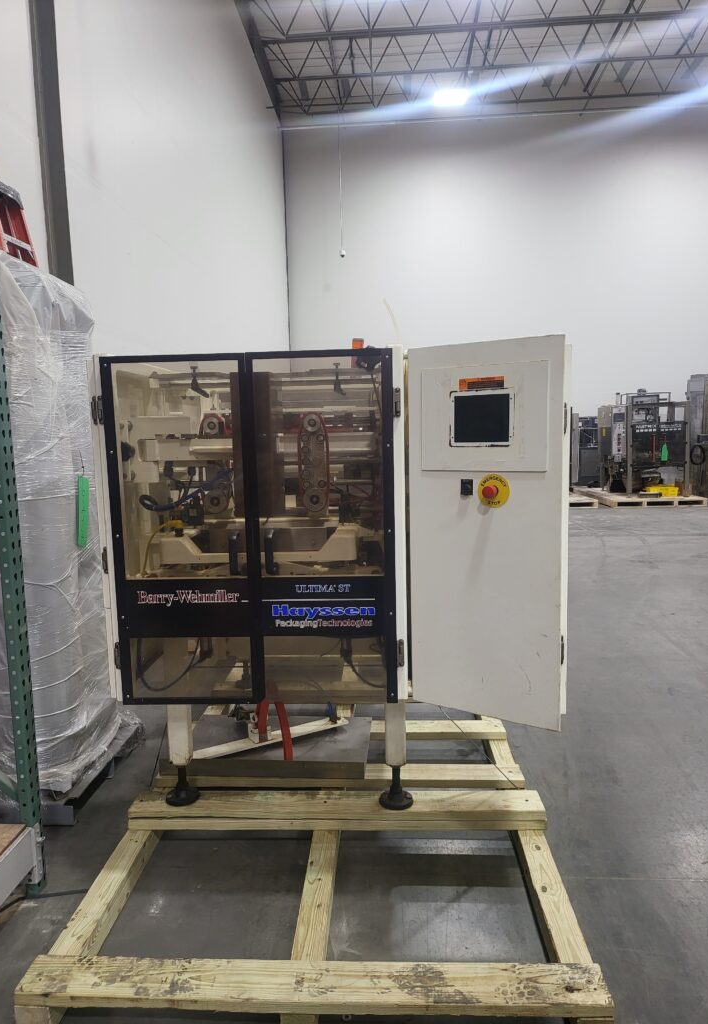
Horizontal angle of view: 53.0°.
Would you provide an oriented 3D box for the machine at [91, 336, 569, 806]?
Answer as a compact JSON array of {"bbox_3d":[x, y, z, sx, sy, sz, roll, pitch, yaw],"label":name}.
[{"bbox_3d":[-0.042,0.196,2.927,1.445,1.701,1.820,-1,7,4],"label":"machine"}]

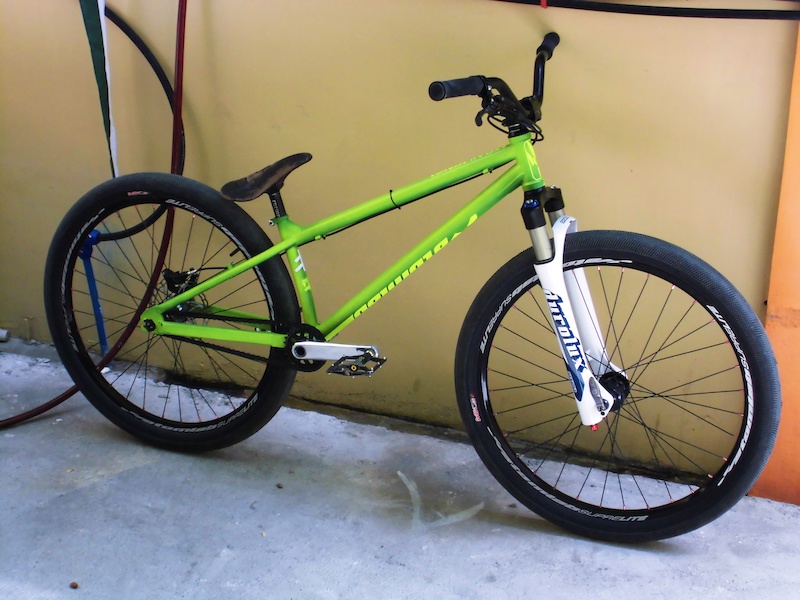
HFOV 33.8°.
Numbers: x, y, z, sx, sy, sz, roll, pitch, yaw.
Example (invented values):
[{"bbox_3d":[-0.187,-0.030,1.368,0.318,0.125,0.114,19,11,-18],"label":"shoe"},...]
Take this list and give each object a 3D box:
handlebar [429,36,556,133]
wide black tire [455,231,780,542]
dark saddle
[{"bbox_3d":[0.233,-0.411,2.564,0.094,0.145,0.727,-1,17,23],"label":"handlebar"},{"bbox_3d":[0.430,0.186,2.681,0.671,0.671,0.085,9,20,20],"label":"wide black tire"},{"bbox_3d":[-0.277,-0.258,2.832,0.236,0.060,0.132,-17,10,27],"label":"dark saddle"}]

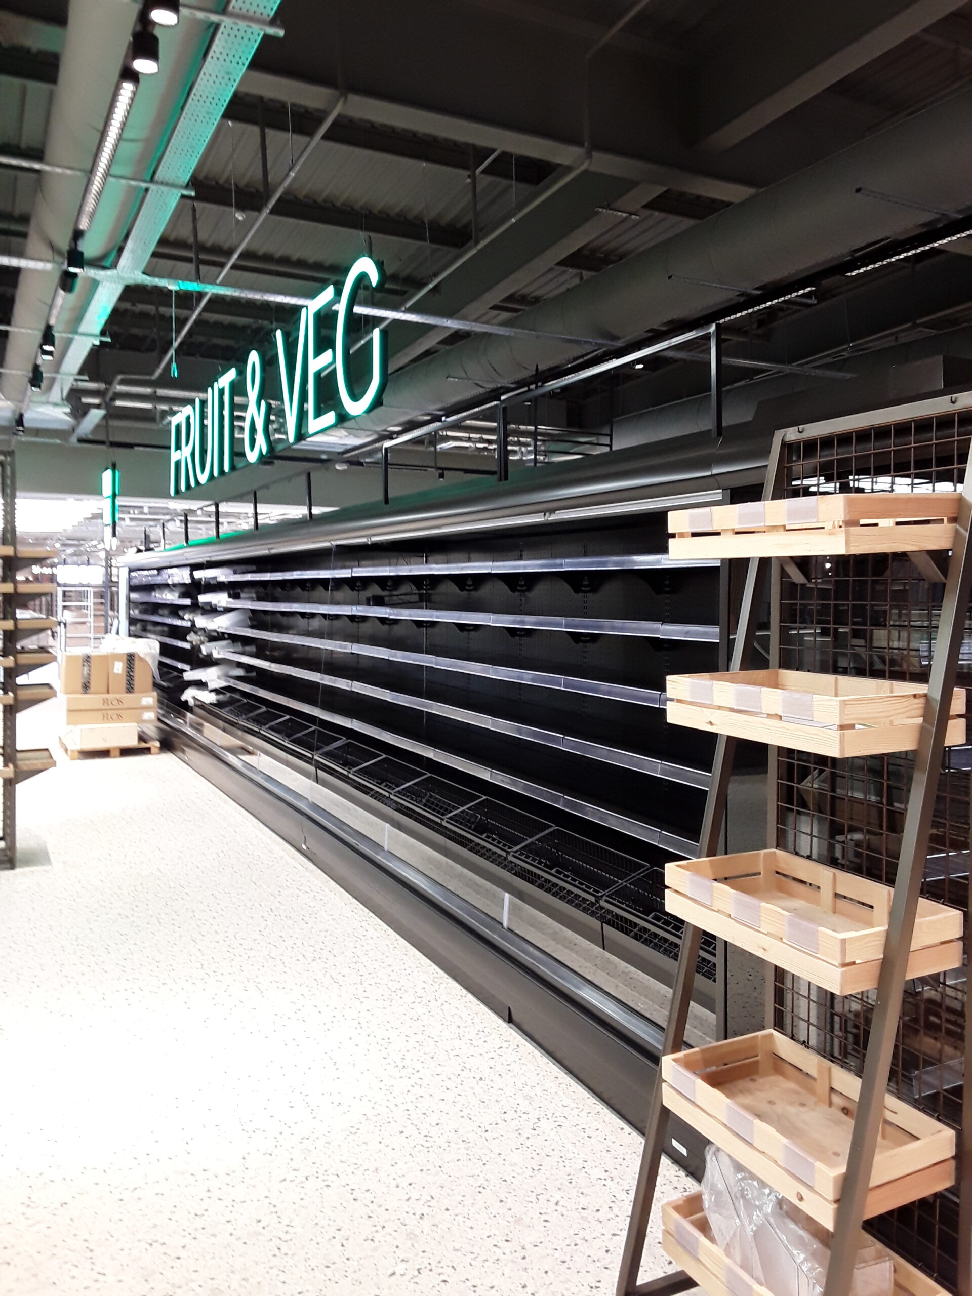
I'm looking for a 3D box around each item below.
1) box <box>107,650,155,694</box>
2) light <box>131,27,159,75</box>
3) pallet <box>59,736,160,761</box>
[{"bbox_3d":[-3.506,0.230,10.263,0.386,0.383,0.460,-1,3,-27],"label":"box"},{"bbox_3d":[-1.244,-2.188,3.831,0.092,0.137,0.092,-1,3,-26],"label":"light"},{"bbox_3d":[-3.657,0.927,10.156,0.800,0.118,1.100,-1,3,-27],"label":"pallet"}]

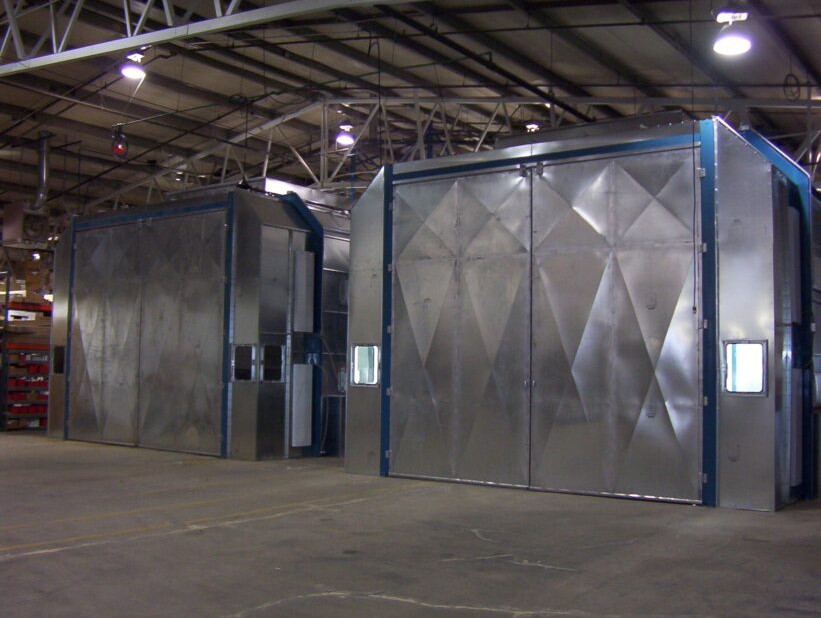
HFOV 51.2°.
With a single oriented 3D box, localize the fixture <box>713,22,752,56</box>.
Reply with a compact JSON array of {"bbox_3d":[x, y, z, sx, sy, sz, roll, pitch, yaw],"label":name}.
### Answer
[{"bbox_3d":[3.574,-2.997,9.500,0.430,0.290,0.430,-2,-5,32],"label":"fixture"}]

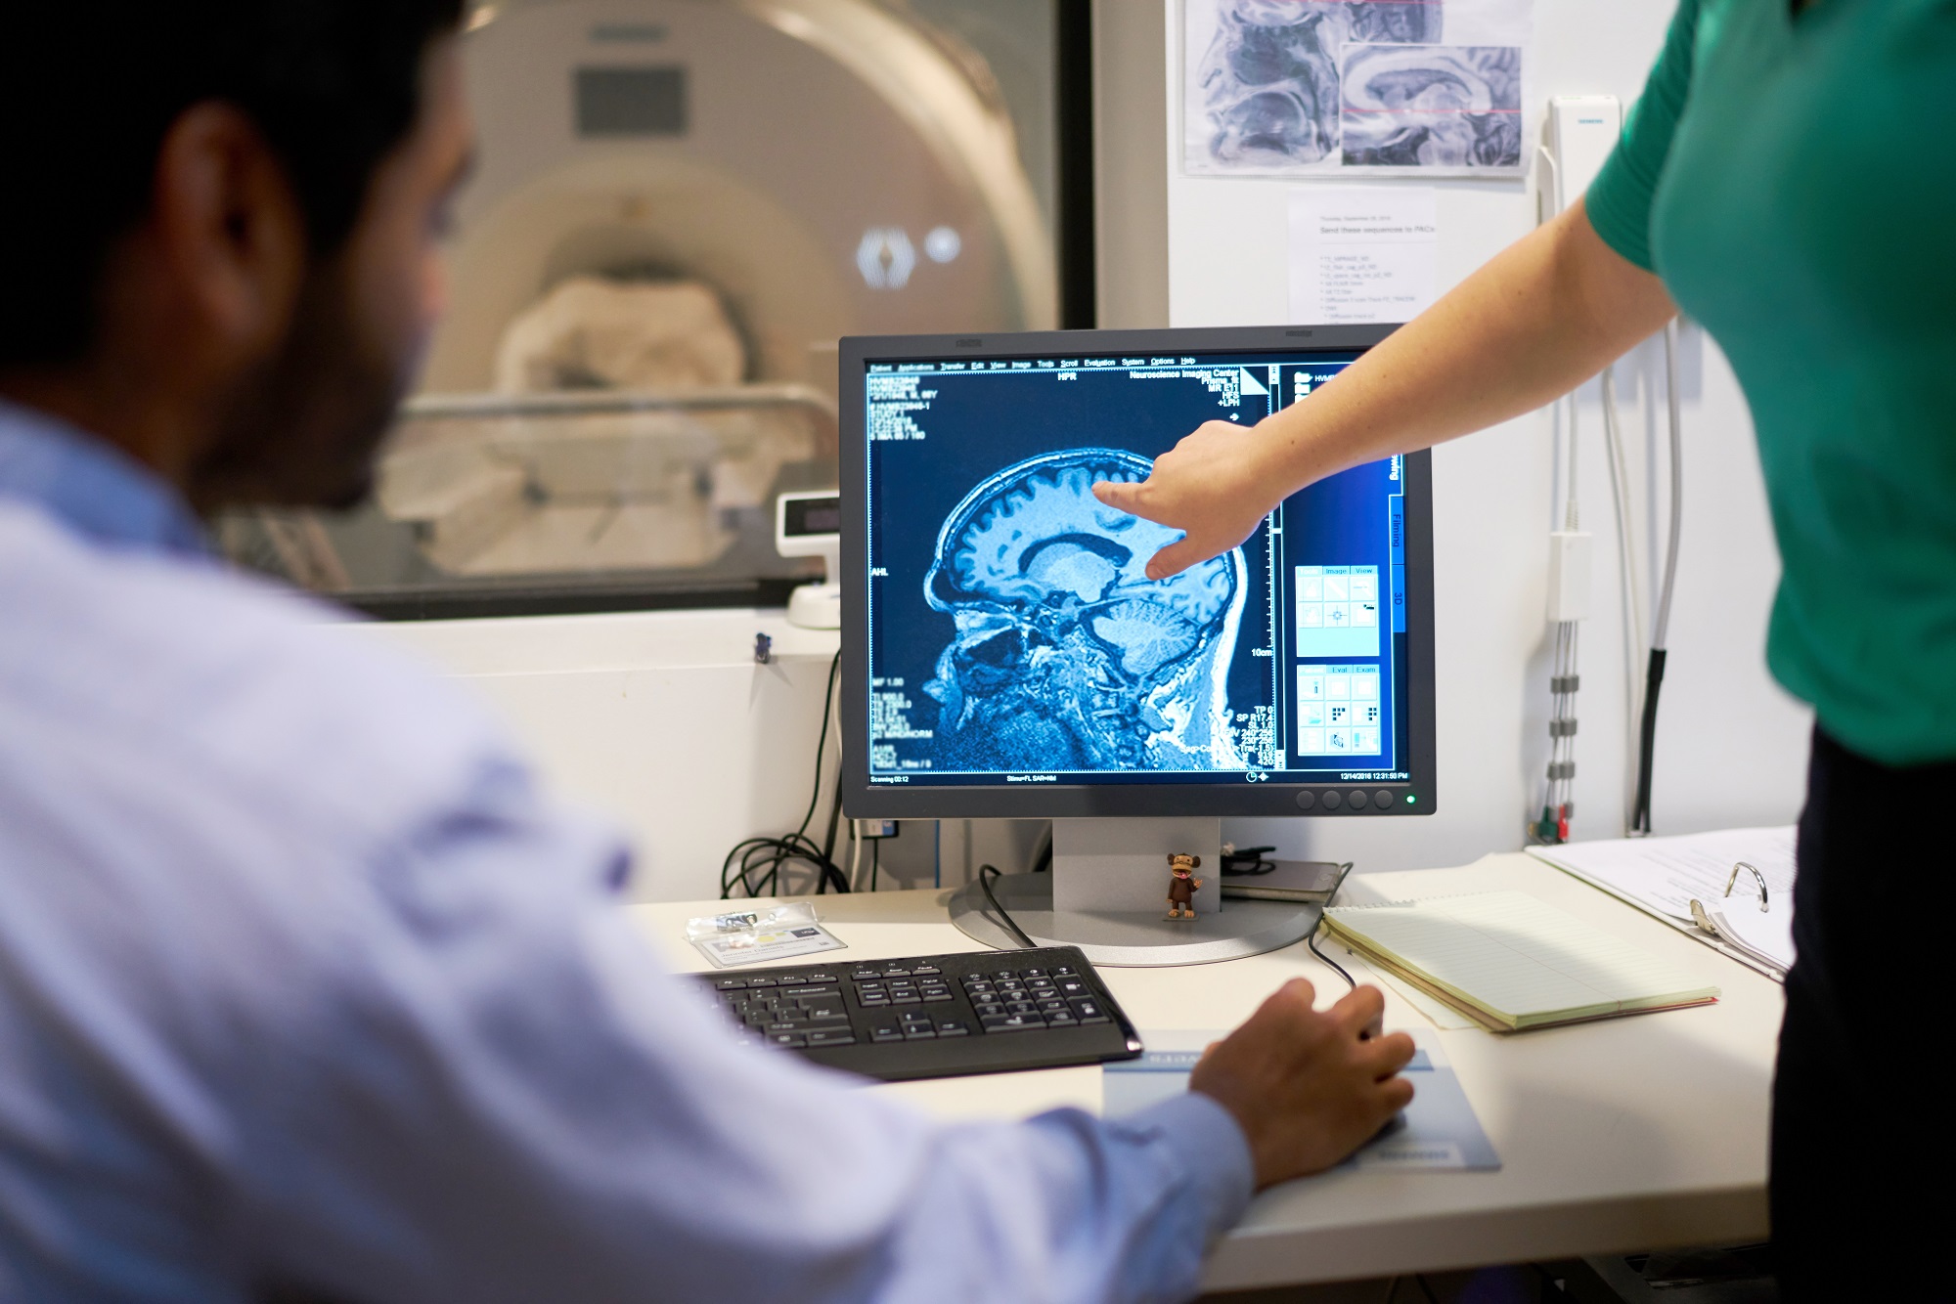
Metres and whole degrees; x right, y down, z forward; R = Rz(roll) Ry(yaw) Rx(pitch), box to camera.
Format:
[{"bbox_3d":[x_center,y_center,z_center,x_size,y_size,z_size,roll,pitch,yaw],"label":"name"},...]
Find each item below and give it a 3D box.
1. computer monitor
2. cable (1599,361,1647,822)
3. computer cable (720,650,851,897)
[{"bbox_3d":[0.113,-0.014,1.381,0.413,0.434,0.215,0,10,4],"label":"computer monitor"},{"bbox_3d":[0.518,-0.050,1.525,0.038,0.370,0.030,-2,10,-6],"label":"cable"},{"bbox_3d":[-0.149,0.094,1.475,0.106,0.192,0.055,-2,10,-6],"label":"computer cable"}]

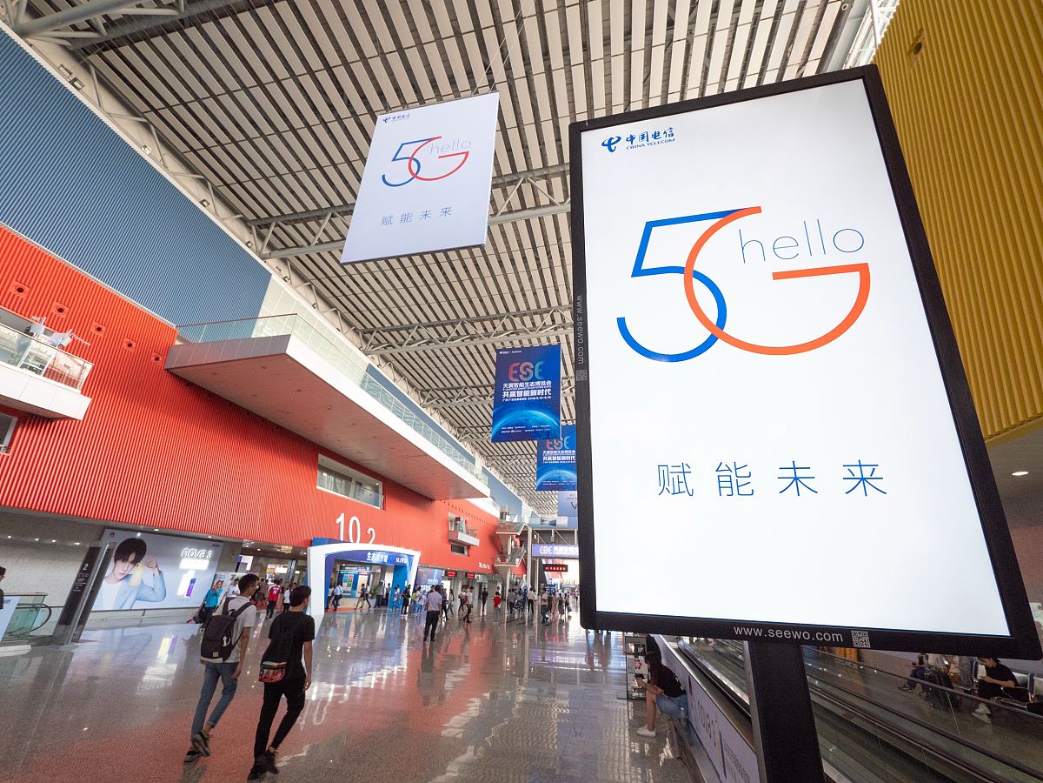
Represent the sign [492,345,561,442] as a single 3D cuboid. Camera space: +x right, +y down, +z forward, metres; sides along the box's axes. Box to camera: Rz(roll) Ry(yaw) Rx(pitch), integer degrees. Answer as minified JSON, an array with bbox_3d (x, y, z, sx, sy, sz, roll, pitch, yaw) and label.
[{"bbox_3d":[0.344,0.028,25.318,4.100,6.150,0.100,-3,-25,12],"label":"sign"}]

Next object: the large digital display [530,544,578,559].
[{"bbox_3d":[6.234,20.959,55.369,9.500,1.600,0.300,-3,-25,12],"label":"large digital display"}]

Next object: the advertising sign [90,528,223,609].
[{"bbox_3d":[-13.298,6.643,15.514,0.150,2.450,4.750,-3,-25,12],"label":"advertising sign"}]

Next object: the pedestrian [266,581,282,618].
[{"bbox_3d":[-12.177,10.147,20.805,0.520,1.660,0.420,12,-27,-20],"label":"pedestrian"}]

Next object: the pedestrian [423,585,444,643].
[{"bbox_3d":[-3.077,7.661,14.669,0.540,1.720,0.380,1,-25,3],"label":"pedestrian"}]

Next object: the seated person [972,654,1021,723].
[{"bbox_3d":[8.327,5.139,7.409,0.740,1.080,0.540,-3,-25,12],"label":"seated person"}]

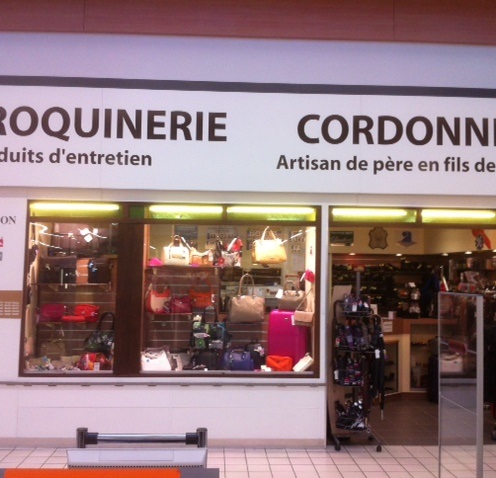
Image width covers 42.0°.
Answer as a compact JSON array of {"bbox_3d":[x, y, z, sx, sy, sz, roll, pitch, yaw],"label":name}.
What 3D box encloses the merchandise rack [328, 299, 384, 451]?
[{"bbox_3d":[1.077,1.315,6.386,0.490,1.440,0.440,1,-3,9],"label":"merchandise rack"}]

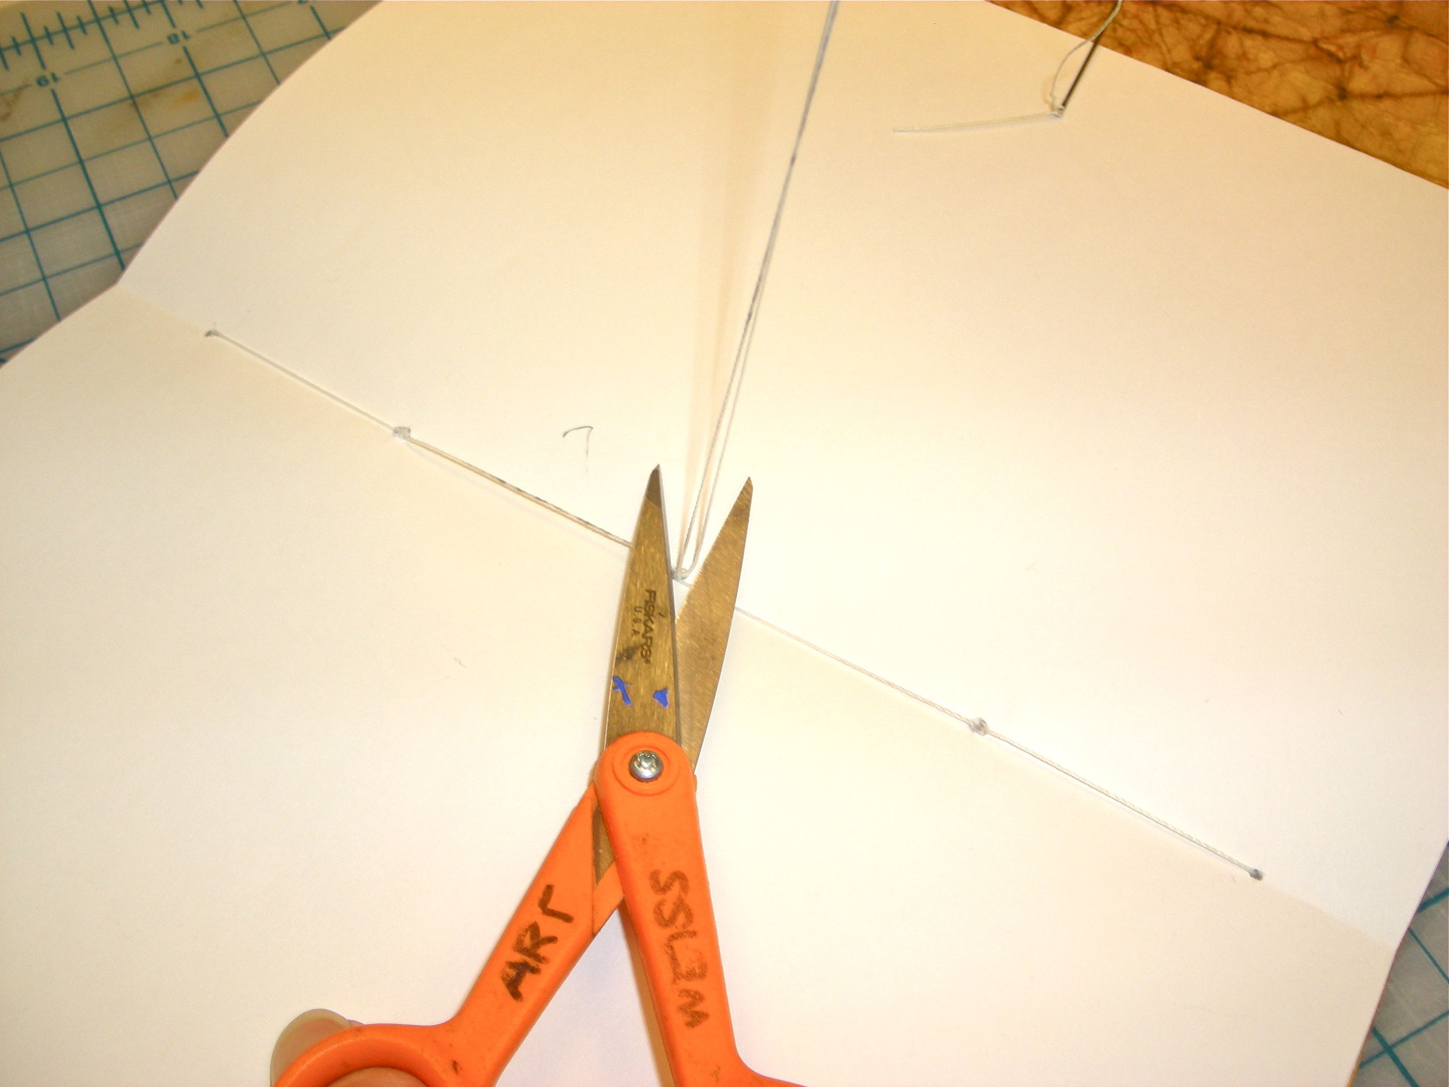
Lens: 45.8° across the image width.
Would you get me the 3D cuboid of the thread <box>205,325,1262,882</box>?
[{"bbox_3d":[-0.007,0.004,0.246,0.178,0.003,0.003,27,59,19],"label":"thread"}]

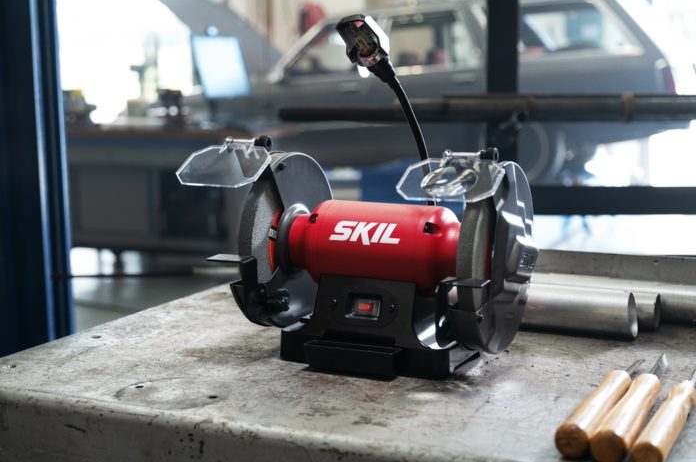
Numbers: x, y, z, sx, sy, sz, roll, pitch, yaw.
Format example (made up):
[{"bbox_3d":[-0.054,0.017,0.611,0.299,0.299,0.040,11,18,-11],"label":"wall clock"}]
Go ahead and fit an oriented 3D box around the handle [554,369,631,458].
[{"bbox_3d":[0.225,0.157,1.003,0.028,0.028,0.196,4,10,25],"label":"handle"}]

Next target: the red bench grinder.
[{"bbox_3d":[0.026,-0.043,1.196,0.352,0.368,0.222,4,10,27],"label":"red bench grinder"}]

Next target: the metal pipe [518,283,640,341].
[{"bbox_3d":[0.218,0.090,1.363,0.257,0.051,0.051,4,10,28],"label":"metal pipe"}]

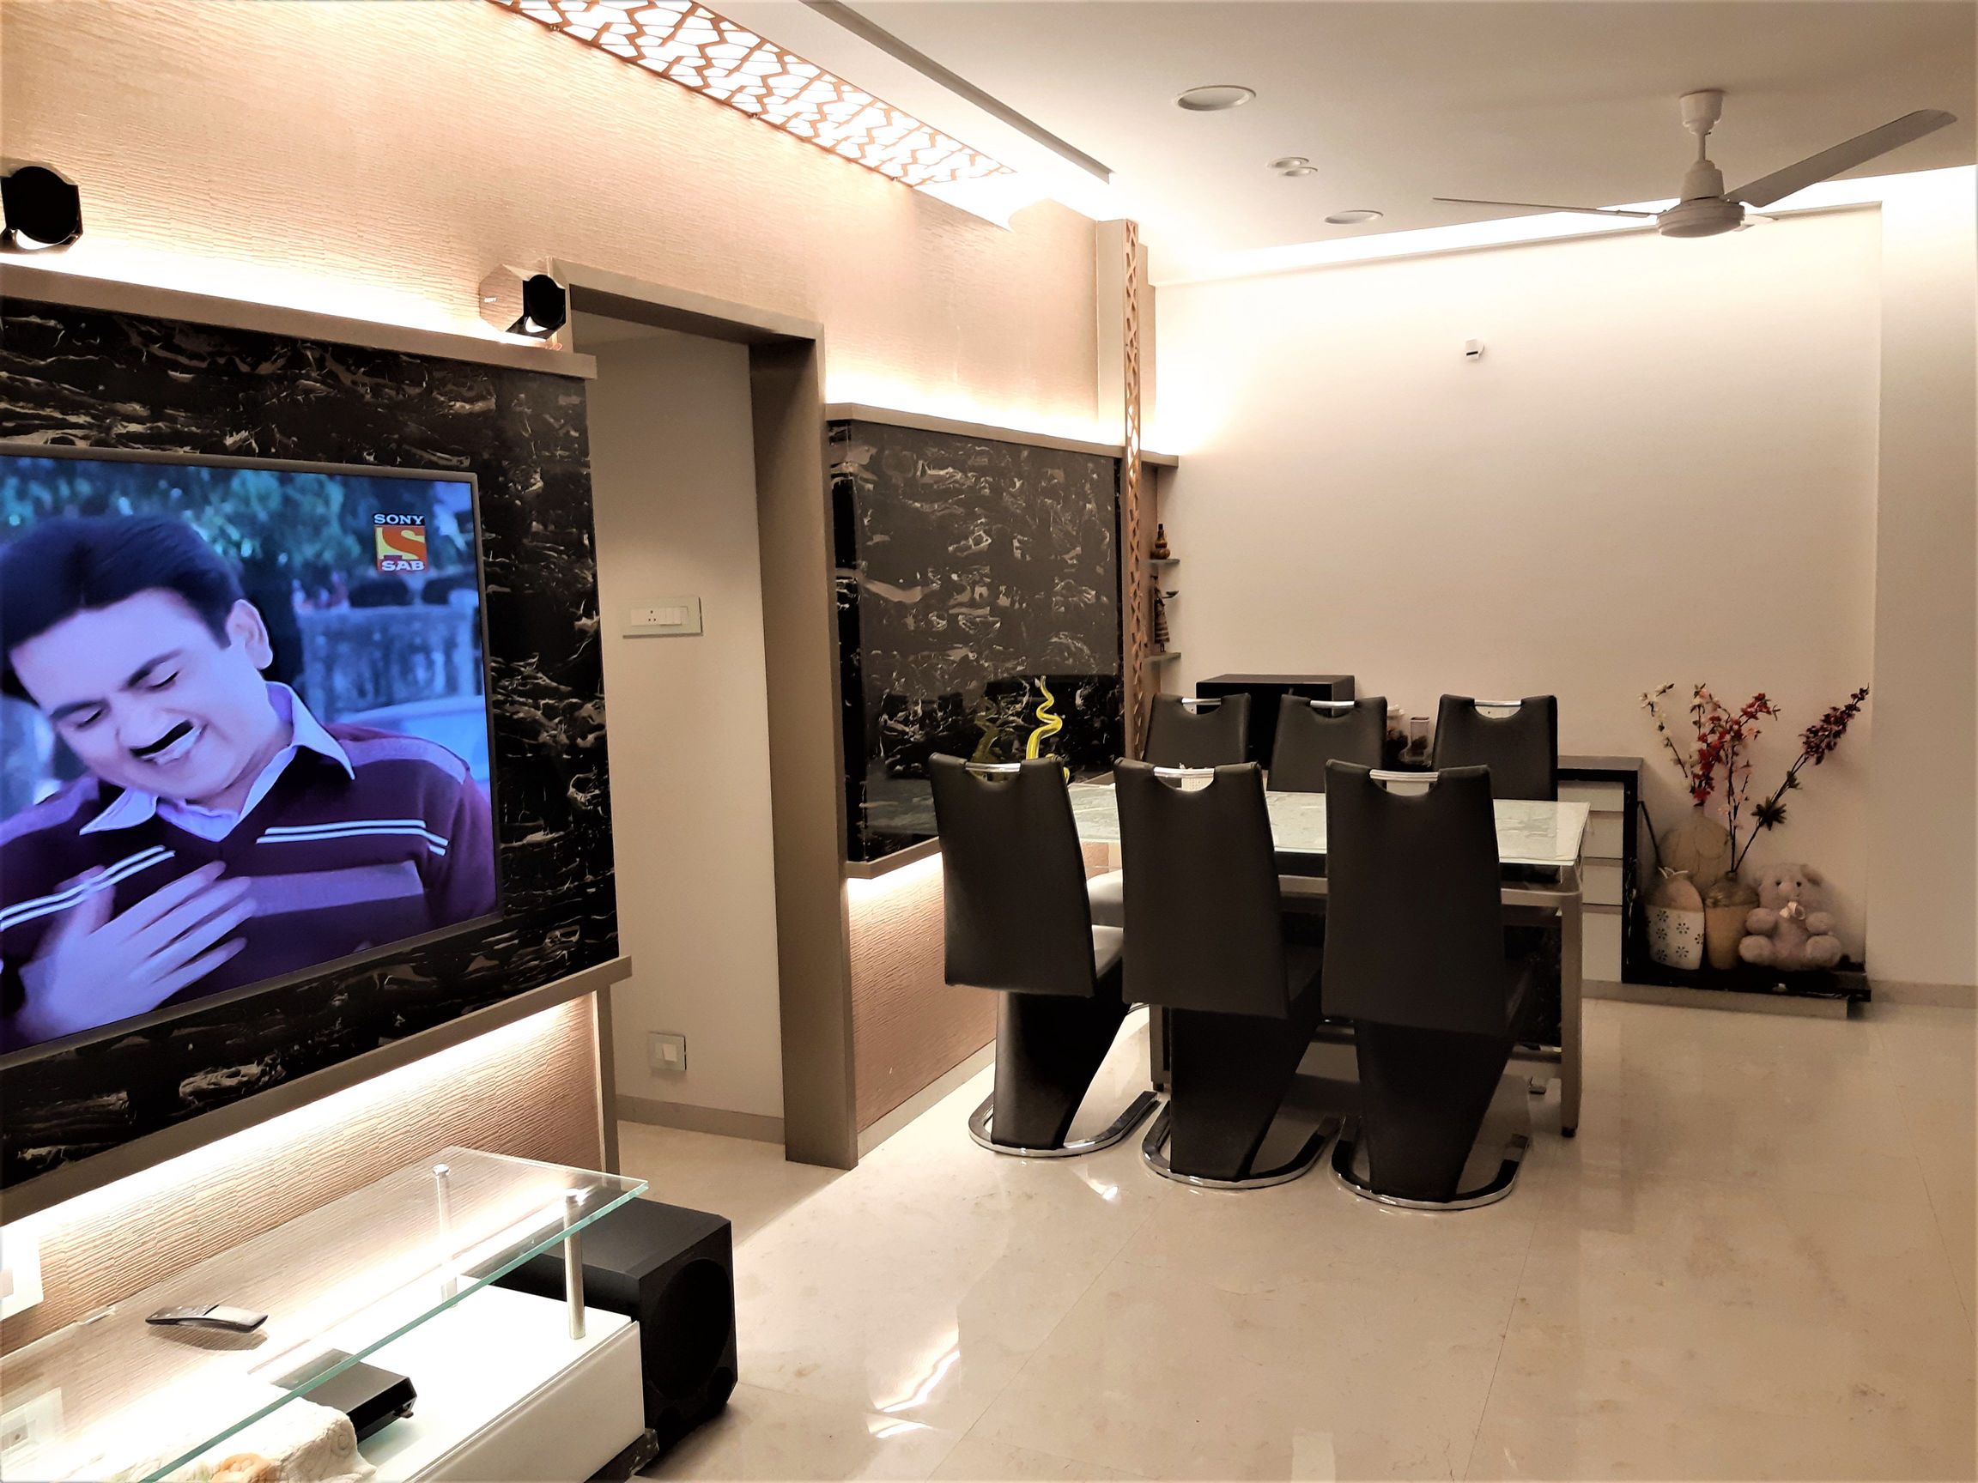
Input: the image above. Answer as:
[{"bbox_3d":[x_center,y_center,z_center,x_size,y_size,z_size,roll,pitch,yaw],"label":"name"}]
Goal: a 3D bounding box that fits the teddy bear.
[{"bbox_3d":[2.597,0.571,4.810,0.295,0.350,0.220,1,7,26],"label":"teddy bear"}]

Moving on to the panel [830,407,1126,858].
[{"bbox_3d":[0.067,-0.349,4.463,0.055,1.075,1.870,1,7,26],"label":"panel"}]

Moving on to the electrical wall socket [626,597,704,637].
[{"bbox_3d":[-0.850,-0.324,3.865,0.252,0.099,0.015,1,7,26],"label":"electrical wall socket"}]

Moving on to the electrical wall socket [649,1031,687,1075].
[{"bbox_3d":[-0.870,0.841,4.029,0.120,0.100,0.015,1,7,26],"label":"electrical wall socket"}]

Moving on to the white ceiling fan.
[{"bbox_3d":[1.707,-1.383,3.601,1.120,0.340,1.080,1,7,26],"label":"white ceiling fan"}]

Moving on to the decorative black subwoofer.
[{"bbox_3d":[-0.659,1.036,2.634,0.345,0.352,0.240,2,8,28],"label":"decorative black subwoofer"}]

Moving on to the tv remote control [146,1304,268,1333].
[{"bbox_3d":[-1.017,0.748,1.939,0.158,0.026,0.045,0,7,11],"label":"tv remote control"}]

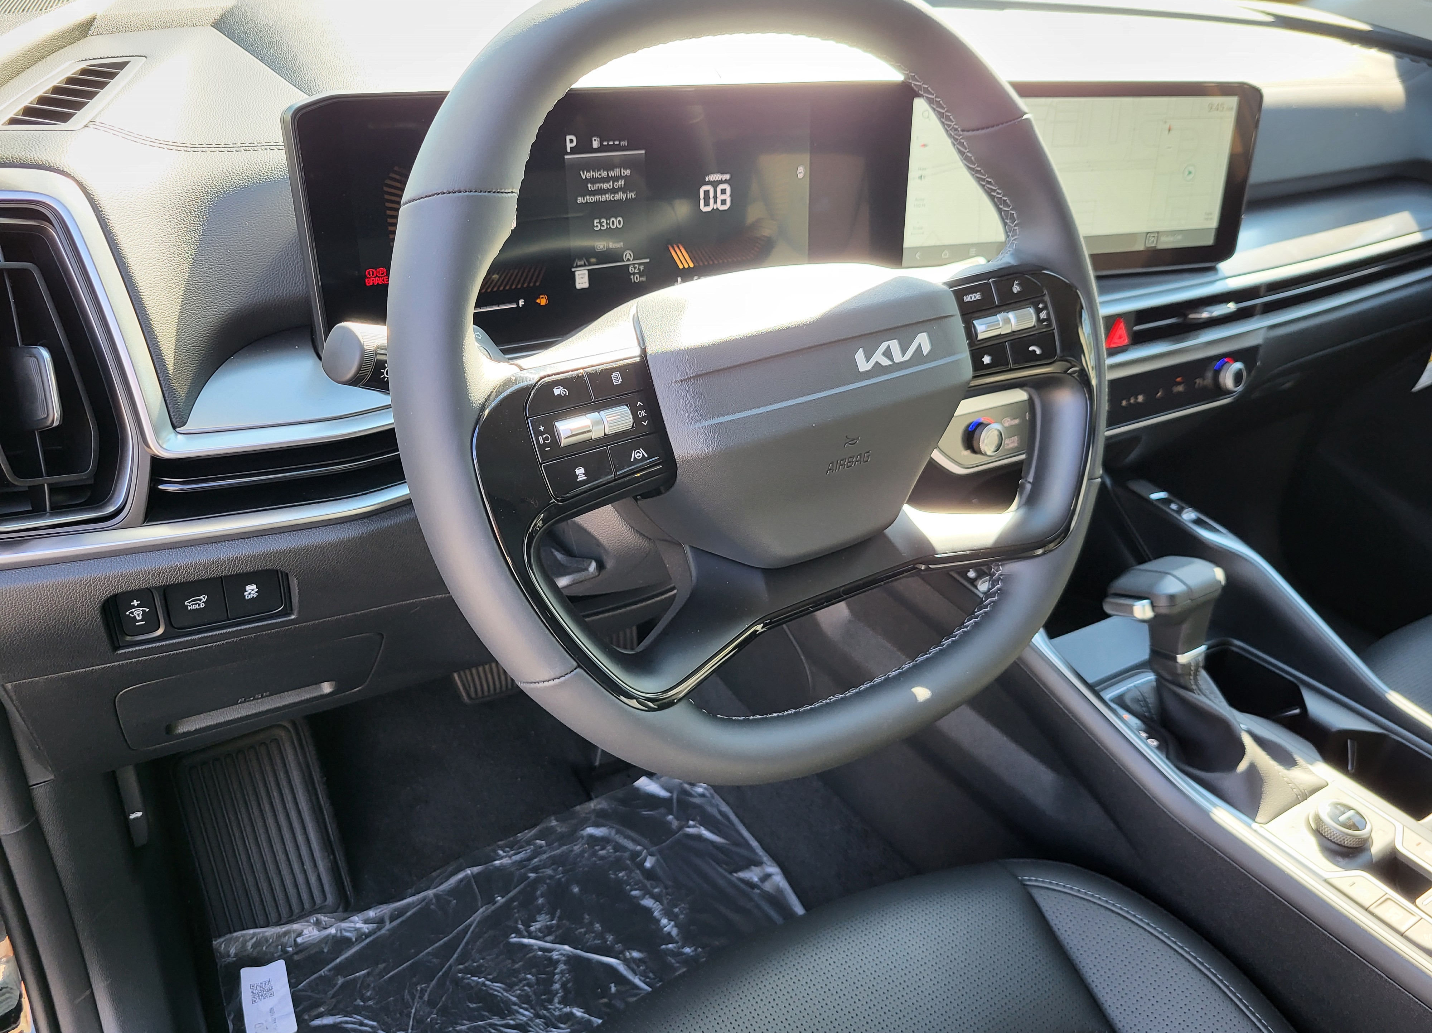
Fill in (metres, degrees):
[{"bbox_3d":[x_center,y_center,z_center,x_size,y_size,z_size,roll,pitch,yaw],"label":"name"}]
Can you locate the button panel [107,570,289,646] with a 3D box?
[{"bbox_3d":[-0.262,0.046,0.550,0.084,0.029,0.018,-11,24,-27],"label":"button panel"}]

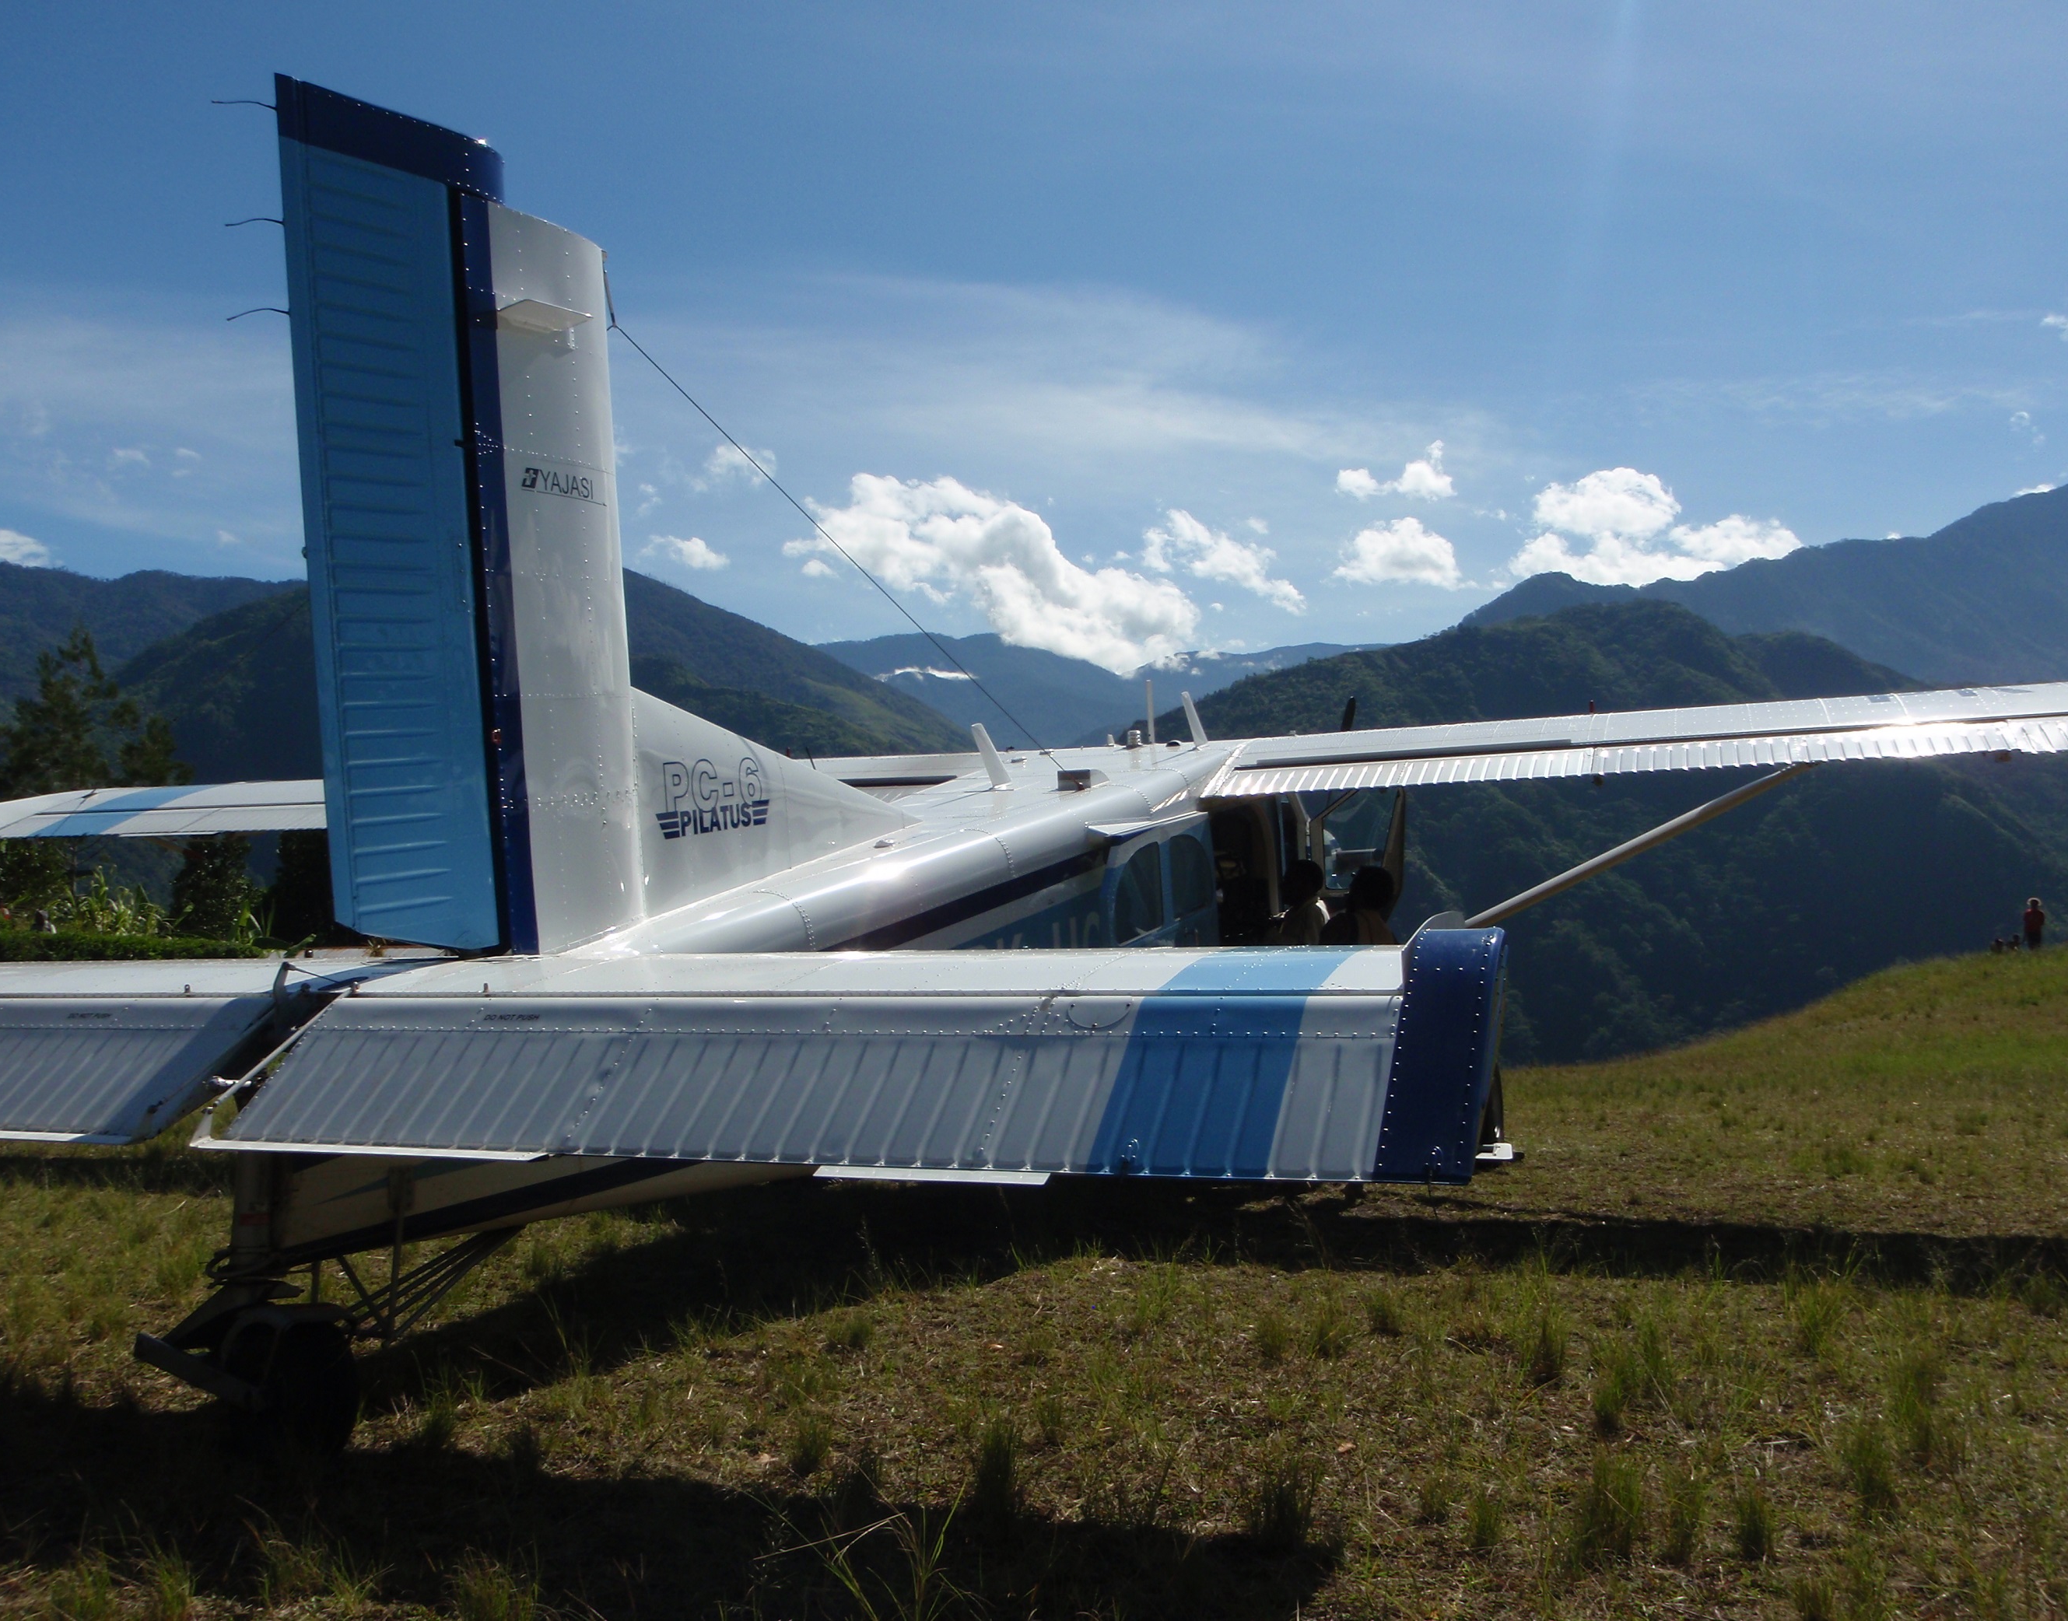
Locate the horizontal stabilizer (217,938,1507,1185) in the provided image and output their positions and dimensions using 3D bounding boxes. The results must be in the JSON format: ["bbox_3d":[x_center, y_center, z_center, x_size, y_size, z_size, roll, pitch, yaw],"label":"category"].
[{"bbox_3d":[-0.352,0.437,3.533,2.520,0.340,1.000,-2,2,21],"label":"horizontal stabilizer"}]

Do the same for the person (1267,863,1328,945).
[{"bbox_3d":[1.344,1.111,8.892,0.340,1.715,0.470,-1,-4,20],"label":"person"}]

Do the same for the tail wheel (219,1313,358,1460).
[{"bbox_3d":[-1.574,1.226,3.700,0.320,0.320,0.160,-3,-5,35],"label":"tail wheel"}]

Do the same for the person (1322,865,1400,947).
[{"bbox_3d":[1.660,1.123,8.793,0.340,1.685,0.480,-3,-5,35],"label":"person"}]

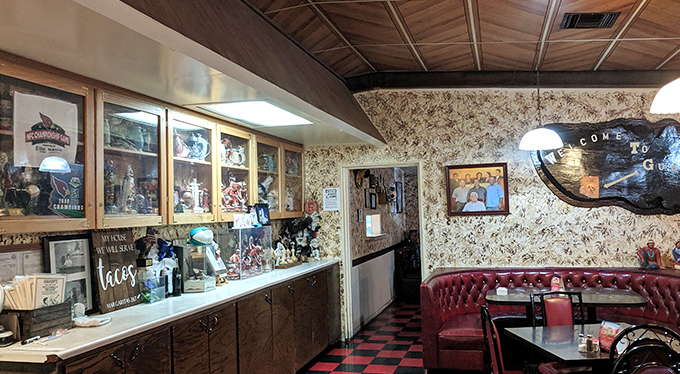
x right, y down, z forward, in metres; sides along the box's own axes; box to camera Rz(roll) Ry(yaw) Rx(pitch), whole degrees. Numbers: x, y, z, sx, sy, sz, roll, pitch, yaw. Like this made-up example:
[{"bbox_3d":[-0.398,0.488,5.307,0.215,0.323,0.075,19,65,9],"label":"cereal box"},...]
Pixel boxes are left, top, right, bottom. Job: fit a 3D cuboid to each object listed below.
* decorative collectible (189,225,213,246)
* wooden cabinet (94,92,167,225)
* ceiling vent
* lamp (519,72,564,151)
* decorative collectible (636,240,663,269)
[{"bbox_3d":[-1.176,0.410,4.303,0.172,0.166,0.260,-3,-3,17],"label":"decorative collectible"},{"bbox_3d":[-1.616,-0.173,3.679,0.322,0.915,0.728,-3,-3,17],"label":"wooden cabinet"},{"bbox_3d":[2.076,-1.390,4.253,0.406,0.042,0.369,4,-1,18],"label":"ceiling vent"},{"bbox_3d":[2.007,-0.764,5.127,0.426,0.779,0.426,-3,-3,17],"label":"lamp"},{"bbox_3d":[3.240,0.711,5.346,0.244,0.300,0.177,-3,-3,17],"label":"decorative collectible"}]

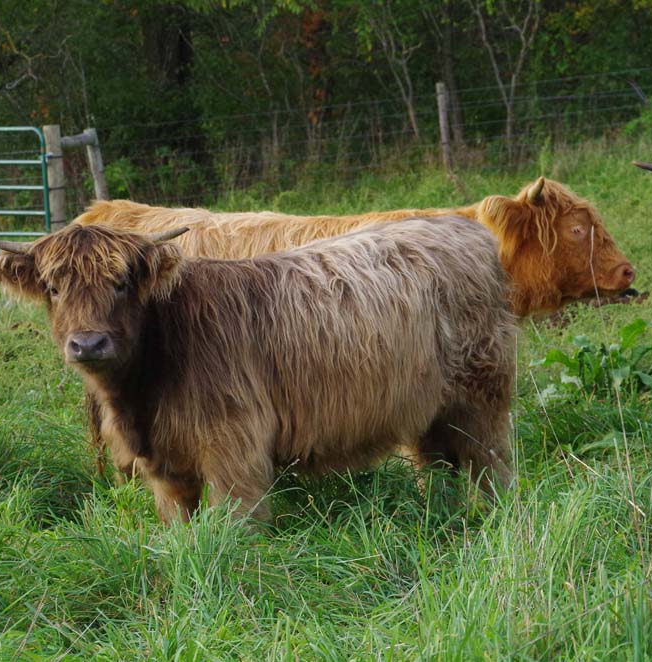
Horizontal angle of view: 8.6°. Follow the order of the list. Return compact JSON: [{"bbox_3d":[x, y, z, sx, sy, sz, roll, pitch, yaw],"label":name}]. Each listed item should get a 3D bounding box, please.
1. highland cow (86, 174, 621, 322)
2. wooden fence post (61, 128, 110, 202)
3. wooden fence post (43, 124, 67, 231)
[{"bbox_3d":[0.100,0.055,17.100,2.200,1.220,0.680,-2,3,7],"label":"highland cow"},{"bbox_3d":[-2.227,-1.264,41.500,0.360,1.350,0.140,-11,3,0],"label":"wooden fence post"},{"bbox_3d":[-2.460,-1.172,39.800,0.160,1.420,0.160,-4,2,0],"label":"wooden fence post"}]

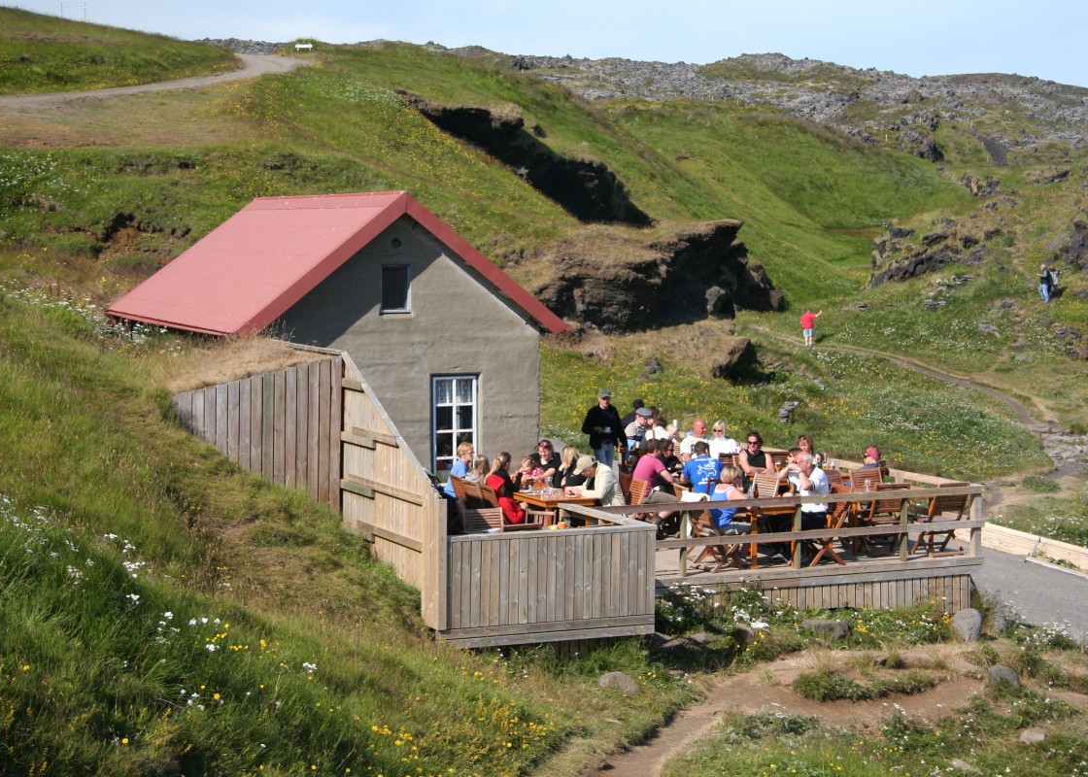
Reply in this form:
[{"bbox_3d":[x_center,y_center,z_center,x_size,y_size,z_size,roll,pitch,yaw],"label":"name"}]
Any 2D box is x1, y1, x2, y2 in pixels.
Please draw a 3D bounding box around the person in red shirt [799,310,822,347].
[{"bbox_3d":[12.140,-2.768,103.000,0.950,1.710,0.500,1,4,7],"label":"person in red shirt"}]

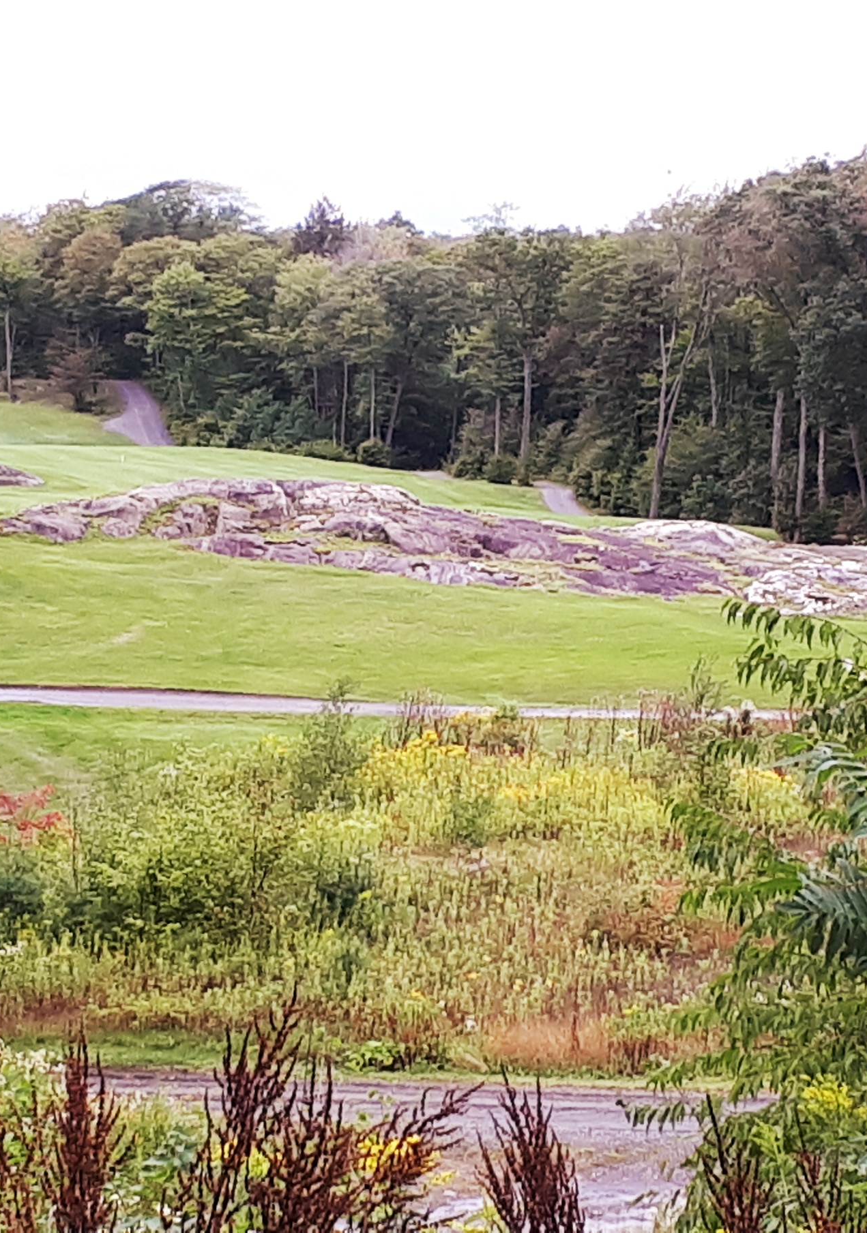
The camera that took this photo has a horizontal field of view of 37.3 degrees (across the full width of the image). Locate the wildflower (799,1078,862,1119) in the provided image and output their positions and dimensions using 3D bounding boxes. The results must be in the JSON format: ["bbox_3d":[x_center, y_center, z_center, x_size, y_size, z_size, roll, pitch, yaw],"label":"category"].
[{"bbox_3d":[1.238,1.504,4.000,0.190,0.120,0.170,0,4,0],"label":"wildflower"}]

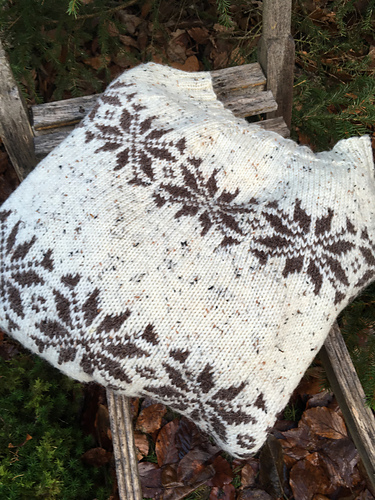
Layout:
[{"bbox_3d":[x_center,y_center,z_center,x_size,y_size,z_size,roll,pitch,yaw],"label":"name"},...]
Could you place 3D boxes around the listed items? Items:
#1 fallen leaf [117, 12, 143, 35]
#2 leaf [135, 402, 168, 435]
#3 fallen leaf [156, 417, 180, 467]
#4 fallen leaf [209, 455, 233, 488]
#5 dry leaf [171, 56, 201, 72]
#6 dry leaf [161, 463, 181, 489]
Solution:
[{"bbox_3d":[-0.185,-0.711,1.305,0.090,0.022,0.056,39,71,16],"label":"fallen leaf"},{"bbox_3d":[-0.065,0.303,0.754,0.042,0.018,0.054,17,63,9],"label":"leaf"},{"bbox_3d":[-0.034,0.388,0.845,0.055,0.020,0.081,-10,66,-5],"label":"fallen leaf"},{"bbox_3d":[0.066,0.441,0.821,0.046,0.018,0.062,-11,66,-5],"label":"fallen leaf"},{"bbox_3d":[-0.003,-0.535,1.225,0.080,0.020,0.060,-19,67,-8],"label":"dry leaf"},{"bbox_3d":[-0.031,0.382,0.711,0.031,0.018,0.034,-15,62,-8],"label":"dry leaf"}]

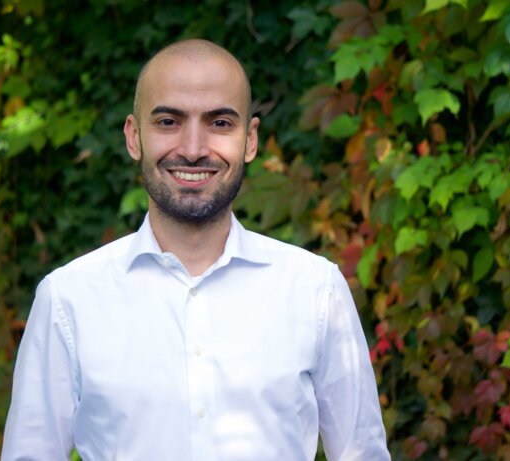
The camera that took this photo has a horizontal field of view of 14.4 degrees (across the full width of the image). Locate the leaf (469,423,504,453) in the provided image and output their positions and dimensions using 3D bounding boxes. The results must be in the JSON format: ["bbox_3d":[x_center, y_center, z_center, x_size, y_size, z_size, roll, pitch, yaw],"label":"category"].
[{"bbox_3d":[0.407,0.364,3.550,0.057,0.053,0.035,0,0,10],"label":"leaf"}]

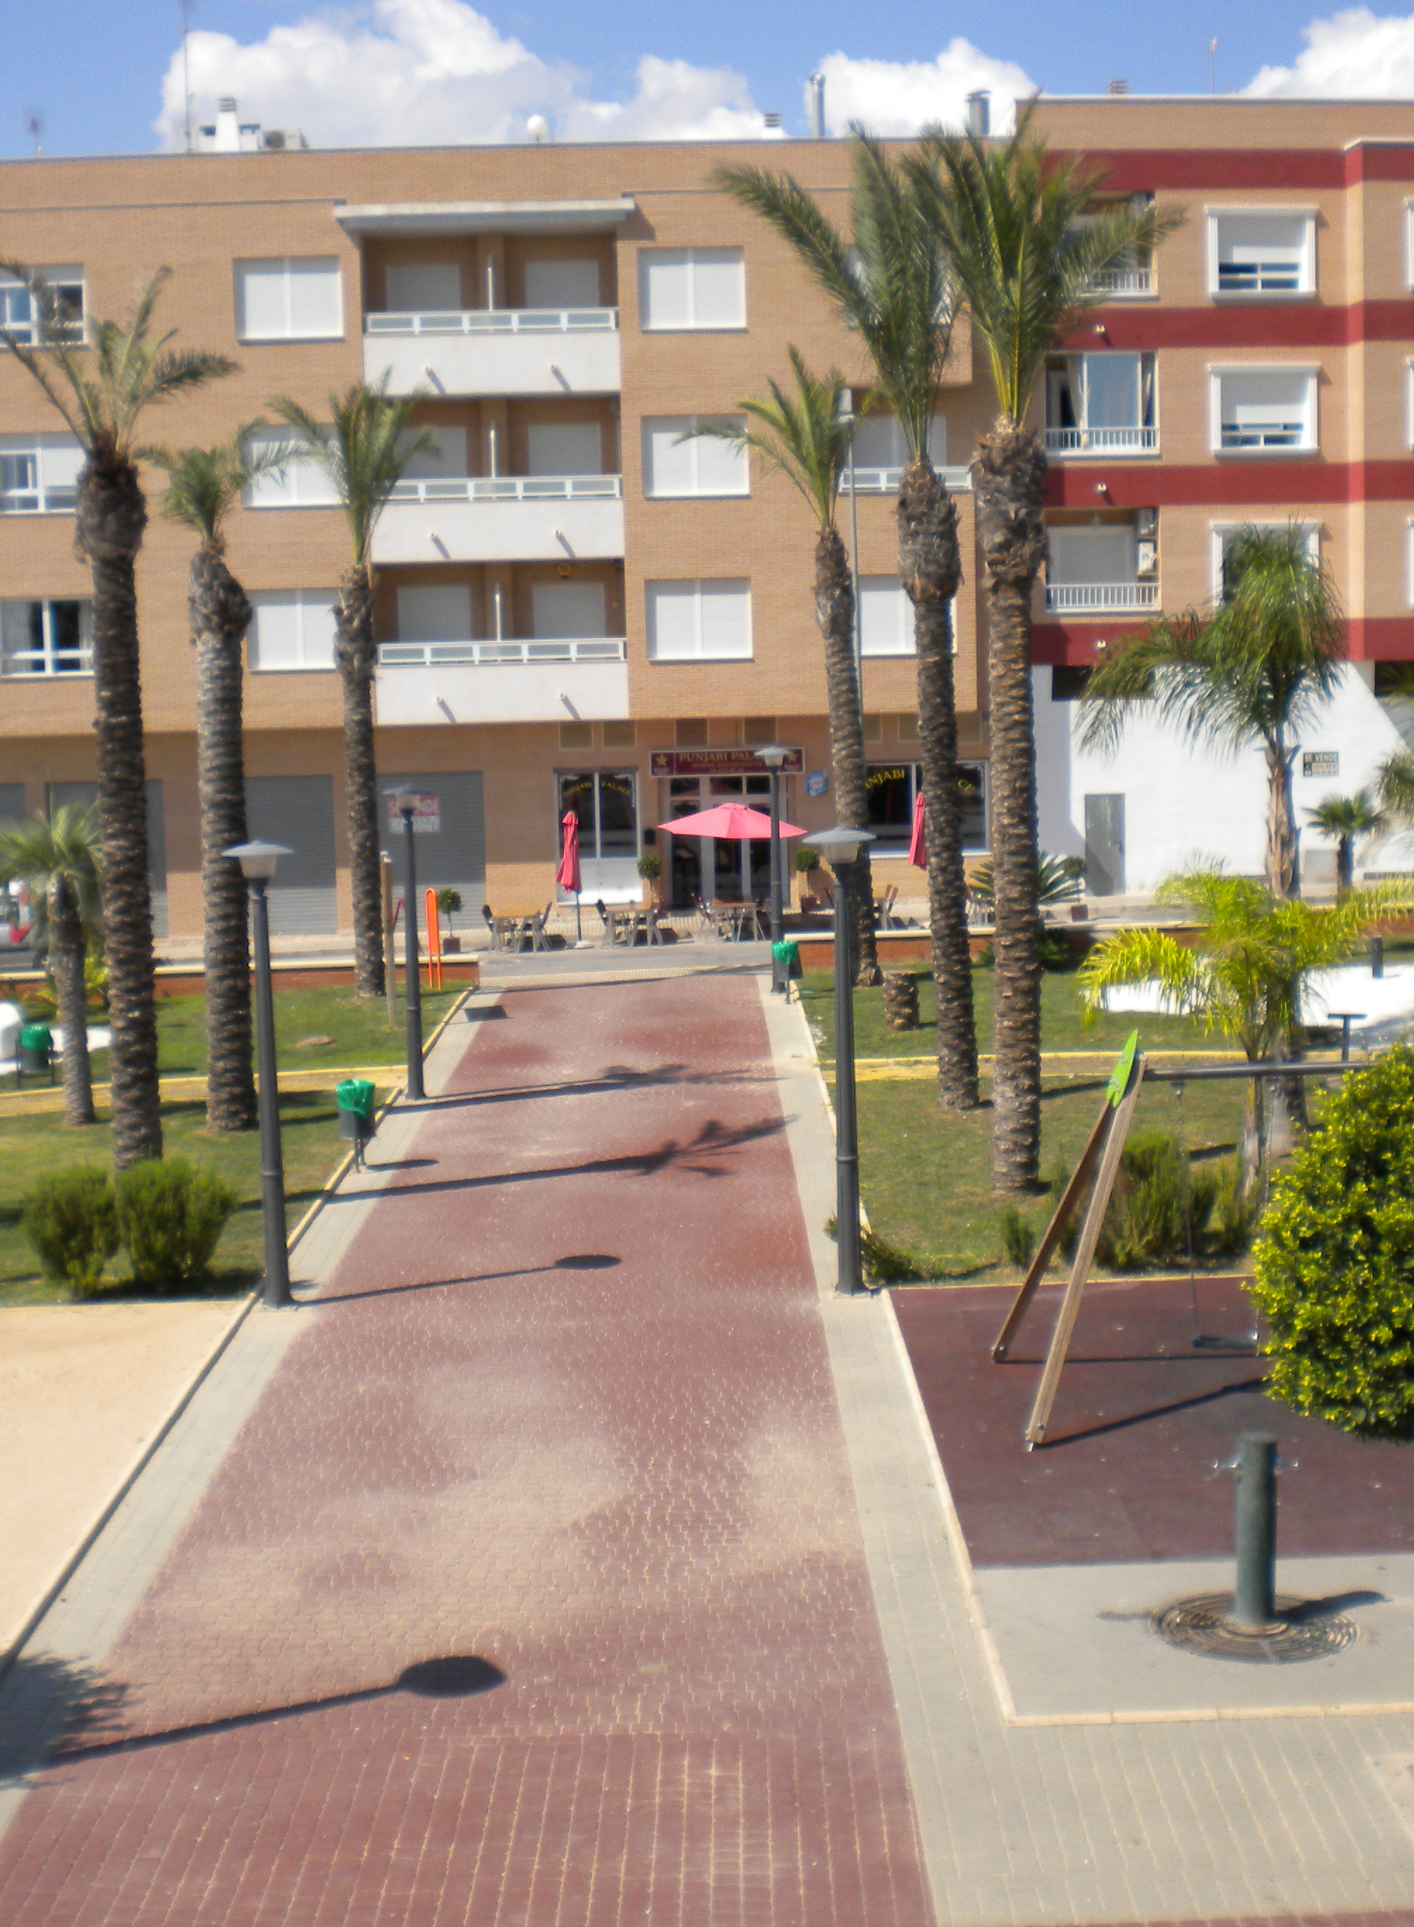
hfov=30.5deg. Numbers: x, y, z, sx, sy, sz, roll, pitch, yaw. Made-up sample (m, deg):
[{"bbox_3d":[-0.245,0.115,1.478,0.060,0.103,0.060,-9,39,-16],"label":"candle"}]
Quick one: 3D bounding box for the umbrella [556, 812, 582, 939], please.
[{"bbox_3d":[-2.251,-1.533,45.964,0.460,2.334,0.460,-1,6,0],"label":"umbrella"}]

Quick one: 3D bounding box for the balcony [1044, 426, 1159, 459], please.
[{"bbox_3d":[7.529,-9.973,49.894,2.250,0.650,0.700,-1,5,0],"label":"balcony"}]

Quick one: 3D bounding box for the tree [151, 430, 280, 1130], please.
[{"bbox_3d":[-5.224,-1.940,27.919,1.650,7.451,1.650,-1,6,0],"label":"tree"}]

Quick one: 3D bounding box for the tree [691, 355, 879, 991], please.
[{"bbox_3d":[1.244,-4.540,40.844,2.950,9.880,2.900,-1,7,0],"label":"tree"}]

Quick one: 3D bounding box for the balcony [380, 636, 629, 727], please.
[{"bbox_3d":[-3.853,-5.401,49.547,4.742,1.549,1.300,-1,7,-1],"label":"balcony"}]

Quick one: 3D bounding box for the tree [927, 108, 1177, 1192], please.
[{"bbox_3d":[3.194,-2.851,24.246,2.350,9.900,2.350,-1,5,0],"label":"tree"}]

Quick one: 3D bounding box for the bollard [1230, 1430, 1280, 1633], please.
[{"bbox_3d":[2.815,2.899,13.294,0.210,1.000,0.210,-1,5,0],"label":"bollard"}]

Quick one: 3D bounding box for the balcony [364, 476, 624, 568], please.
[{"bbox_3d":[-3.898,-8.369,49.295,4.680,1.580,1.400,-1,7,0],"label":"balcony"}]

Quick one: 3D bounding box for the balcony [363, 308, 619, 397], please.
[{"bbox_3d":[-3.986,-11.407,48.862,4.750,1.546,1.300,-1,7,-1],"label":"balcony"}]

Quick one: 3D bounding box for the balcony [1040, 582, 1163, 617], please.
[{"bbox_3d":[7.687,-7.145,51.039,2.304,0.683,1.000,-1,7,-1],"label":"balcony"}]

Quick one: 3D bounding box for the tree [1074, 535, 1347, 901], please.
[{"bbox_3d":[5.301,-1.293,26.199,2.650,6.117,2.650,-1,6,0],"label":"tree"}]

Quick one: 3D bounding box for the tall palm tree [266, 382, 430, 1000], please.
[{"bbox_3d":[-5.219,-4.031,39.082,2.448,9.255,2.448,-1,7,0],"label":"tall palm tree"}]

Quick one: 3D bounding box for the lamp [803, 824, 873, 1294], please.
[{"bbox_3d":[1.056,0.795,21.109,0.560,3.790,0.560,-1,7,0],"label":"lamp"}]

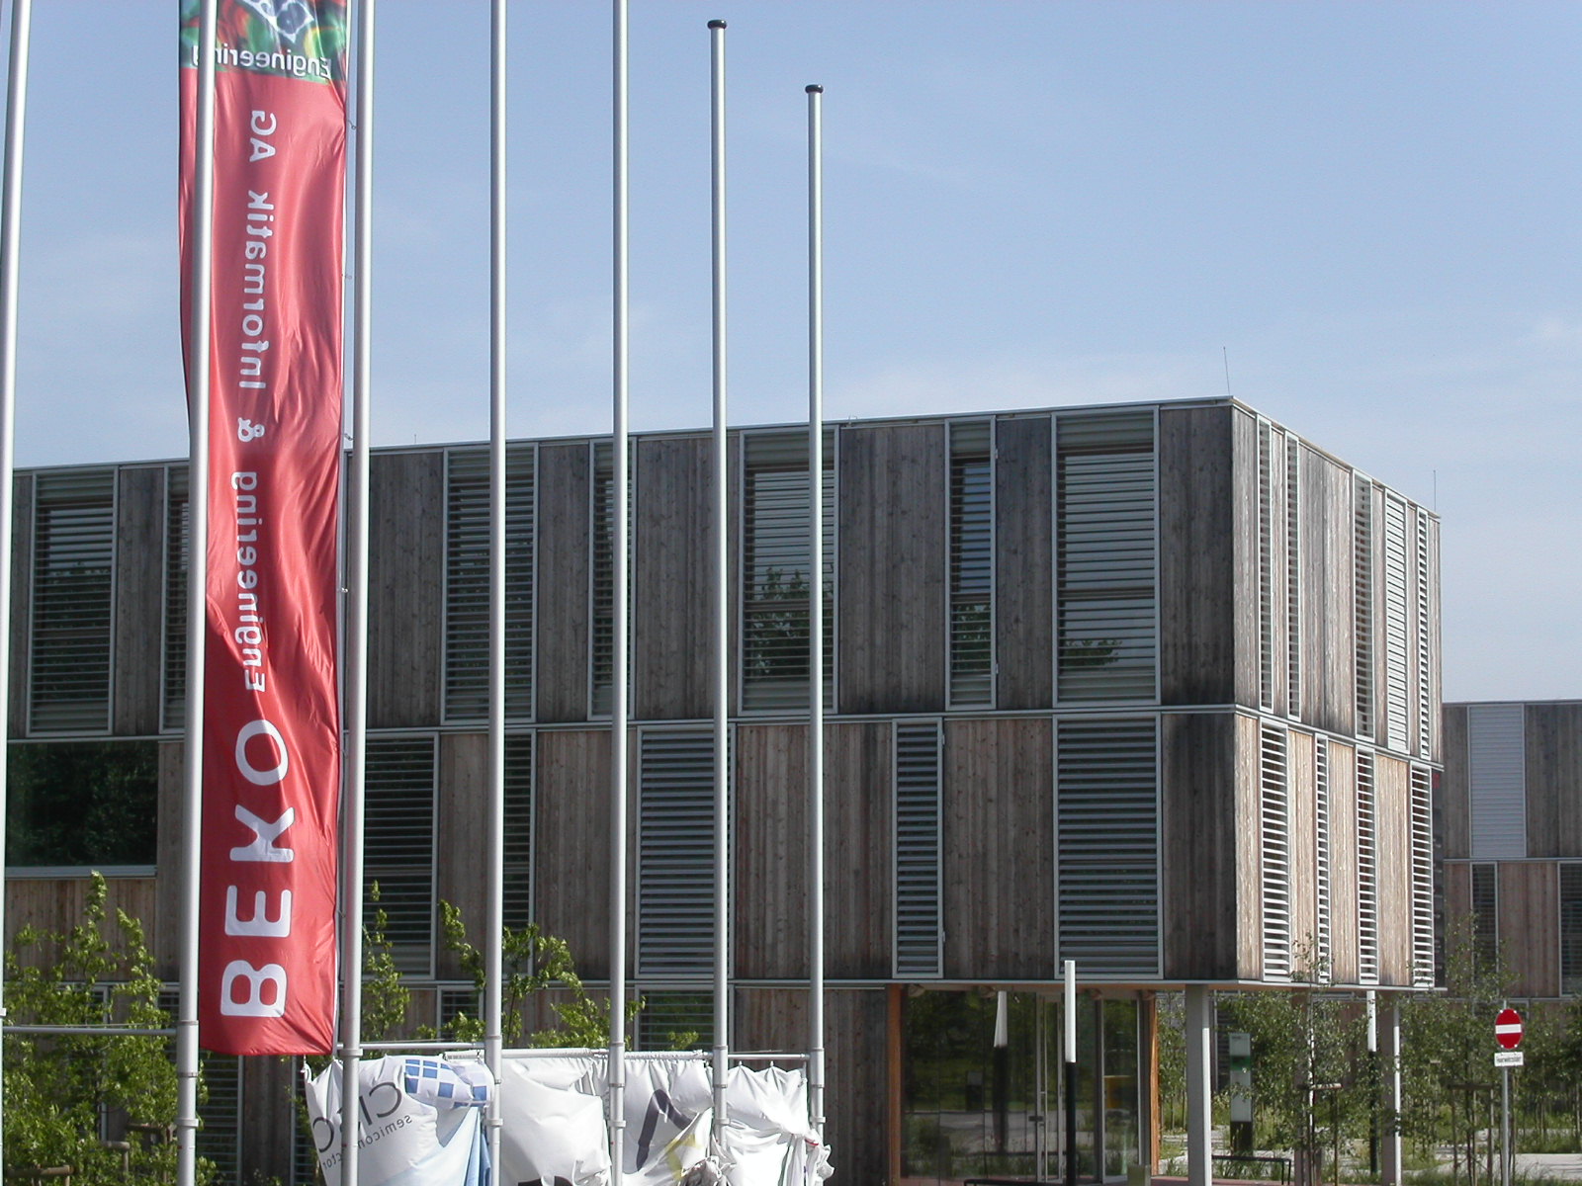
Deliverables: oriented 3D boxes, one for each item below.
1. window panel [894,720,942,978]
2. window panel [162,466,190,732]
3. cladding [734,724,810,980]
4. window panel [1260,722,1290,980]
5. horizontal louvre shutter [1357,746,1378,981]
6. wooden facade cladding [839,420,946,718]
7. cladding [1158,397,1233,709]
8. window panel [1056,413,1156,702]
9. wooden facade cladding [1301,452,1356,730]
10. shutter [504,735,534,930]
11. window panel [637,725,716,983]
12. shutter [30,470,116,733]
[{"bbox_3d":[1.777,3.544,51.848,0.745,3.575,0.100,-2,-7,22],"label":"window panel"},{"bbox_3d":[-8.830,0.077,54.609,0.710,3.951,0.100,-2,-7,22],"label":"window panel"},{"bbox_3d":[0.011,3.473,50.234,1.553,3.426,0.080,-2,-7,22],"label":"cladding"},{"bbox_3d":[6.454,3.456,50.136,0.100,3.490,1.448,-2,-7,22],"label":"window panel"},{"bbox_3d":[8.356,3.989,54.602,0.100,3.432,0.996,-2,-7,22],"label":"horizontal louvre shutter"},{"bbox_3d":[1.412,-0.336,52.442,1.599,4.064,0.100,-2,-7,22],"label":"wooden facade cladding"},{"bbox_3d":[5.279,-0.477,48.554,0.978,3.884,0.080,-2,-7,22],"label":"cladding"},{"bbox_3d":[4.326,-0.486,51.283,1.476,4.054,0.100,-2,-7,22],"label":"window panel"},{"bbox_3d":[7.893,0.019,55.392,0.100,4.100,3.234,-2,-7,22],"label":"wooden facade cladding"},{"bbox_3d":[-4.016,3.774,54.159,0.714,3.579,0.100,-2,-7,22],"label":"shutter"},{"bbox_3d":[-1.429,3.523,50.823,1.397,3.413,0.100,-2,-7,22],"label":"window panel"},{"bbox_3d":[-10.576,0.139,55.315,1.470,3.951,0.100,-2,-7,22],"label":"shutter"}]

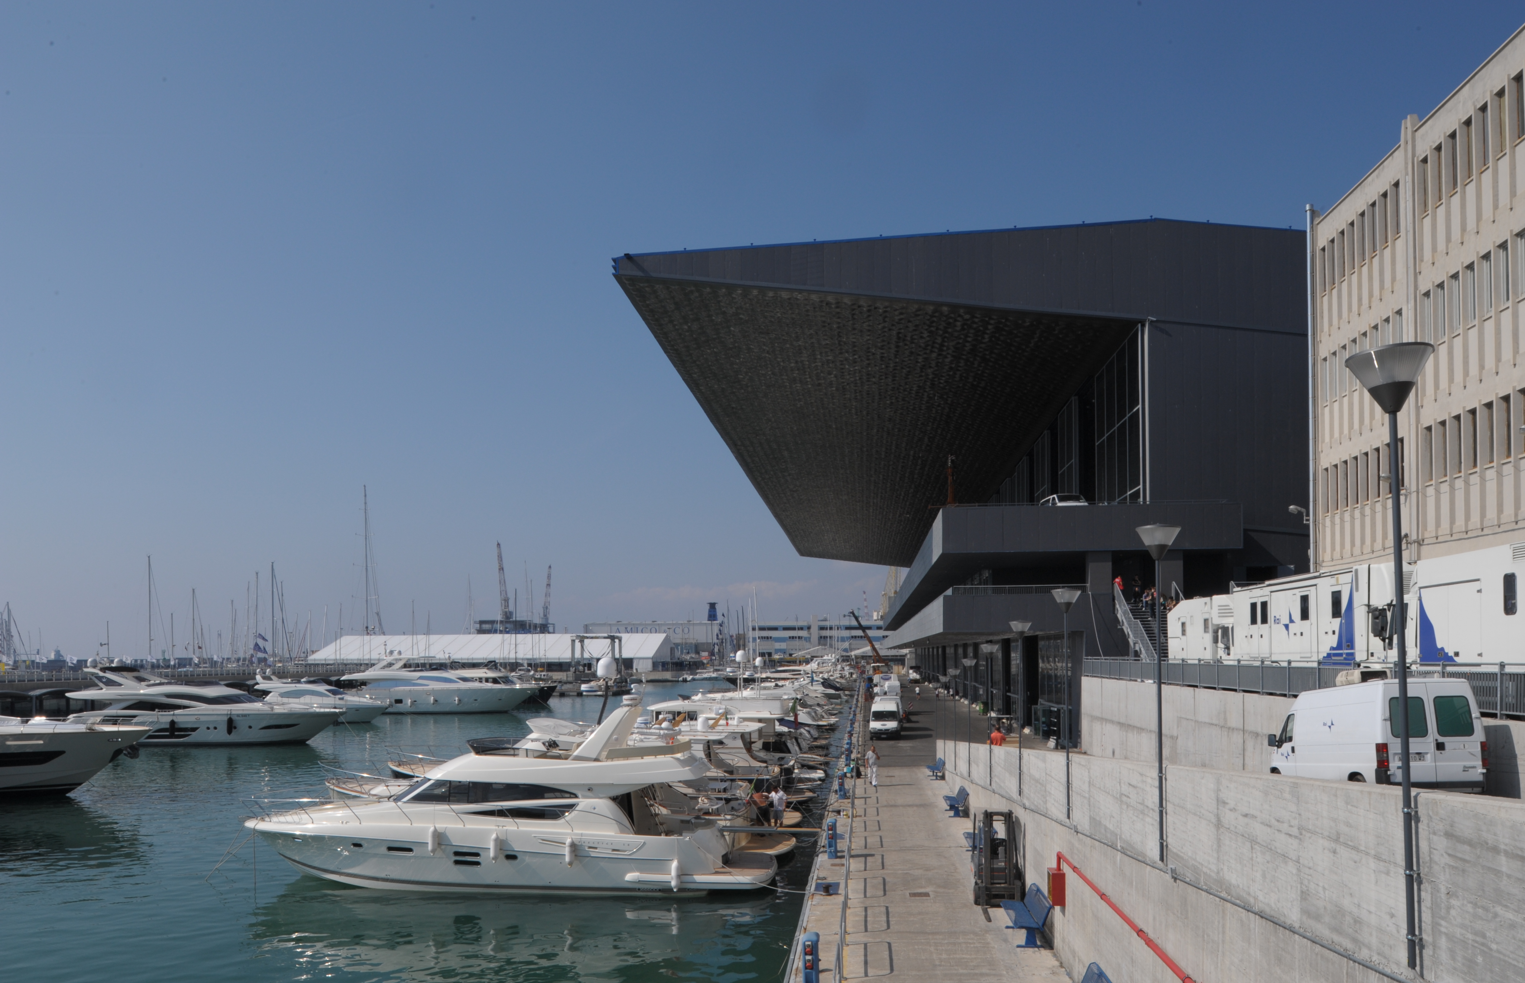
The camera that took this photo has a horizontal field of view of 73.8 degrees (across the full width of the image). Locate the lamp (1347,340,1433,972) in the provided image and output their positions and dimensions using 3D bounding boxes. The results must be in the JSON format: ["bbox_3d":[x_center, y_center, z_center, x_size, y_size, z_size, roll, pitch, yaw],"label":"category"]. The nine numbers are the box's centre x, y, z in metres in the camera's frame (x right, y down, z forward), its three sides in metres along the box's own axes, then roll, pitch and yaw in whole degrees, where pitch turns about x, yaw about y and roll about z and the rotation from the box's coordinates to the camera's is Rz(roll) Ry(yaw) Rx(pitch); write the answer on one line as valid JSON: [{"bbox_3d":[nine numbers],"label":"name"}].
[{"bbox_3d":[4.092,1.075,6.480,0.500,3.950,0.500,0,-4,0],"label":"lamp"}]

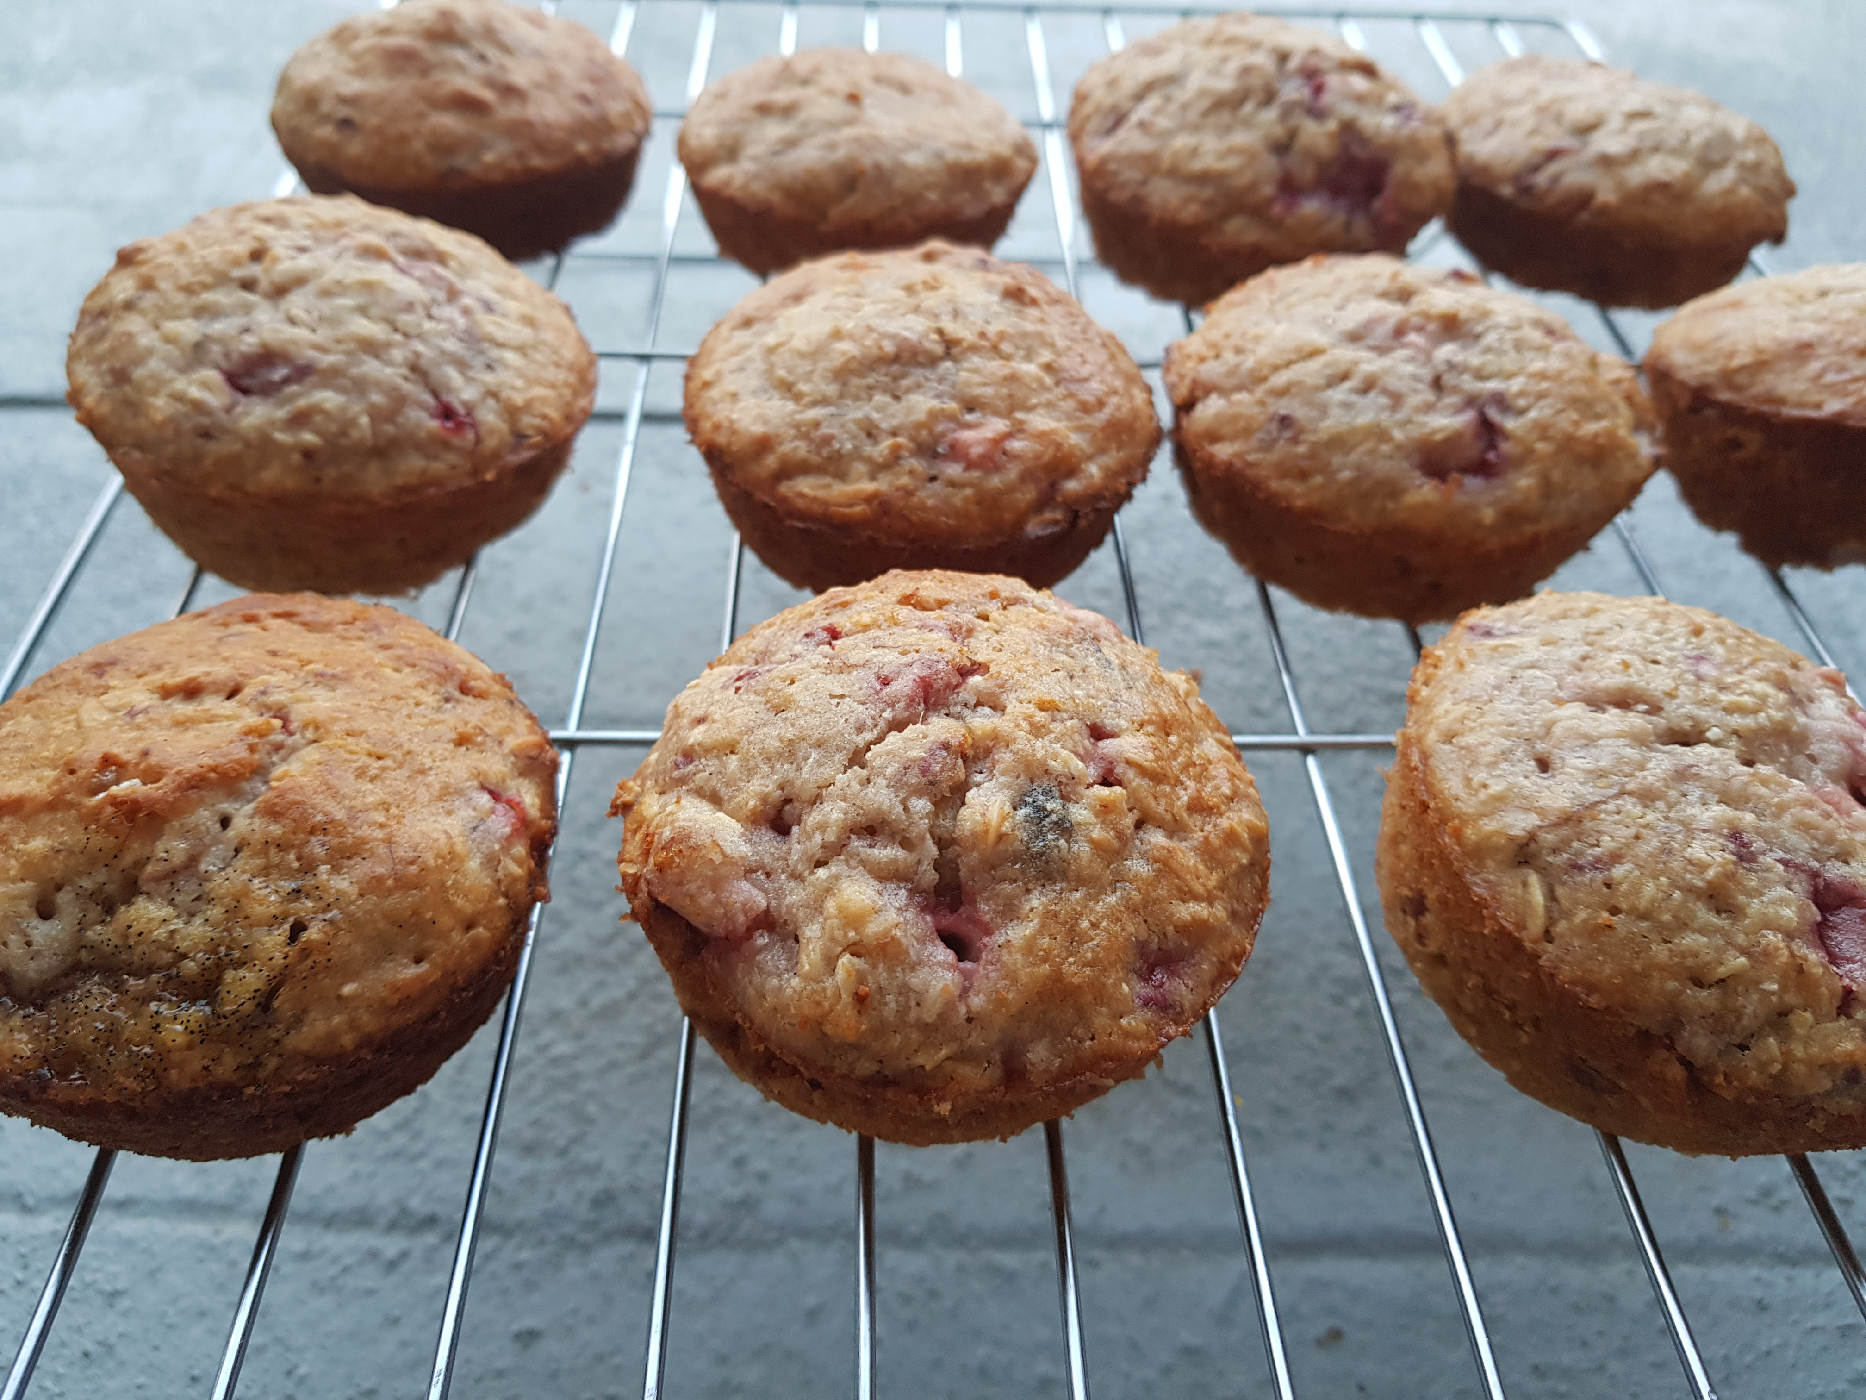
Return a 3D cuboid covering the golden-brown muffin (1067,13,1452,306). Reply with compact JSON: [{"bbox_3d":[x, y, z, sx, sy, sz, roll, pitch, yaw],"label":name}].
[{"bbox_3d":[0.065,-0.111,0.283,0.078,0.039,0.078,0,47,-2],"label":"golden-brown muffin"}]

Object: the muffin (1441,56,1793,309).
[{"bbox_3d":[0.141,-0.111,0.290,0.073,0.033,0.073,0,47,-2],"label":"muffin"}]

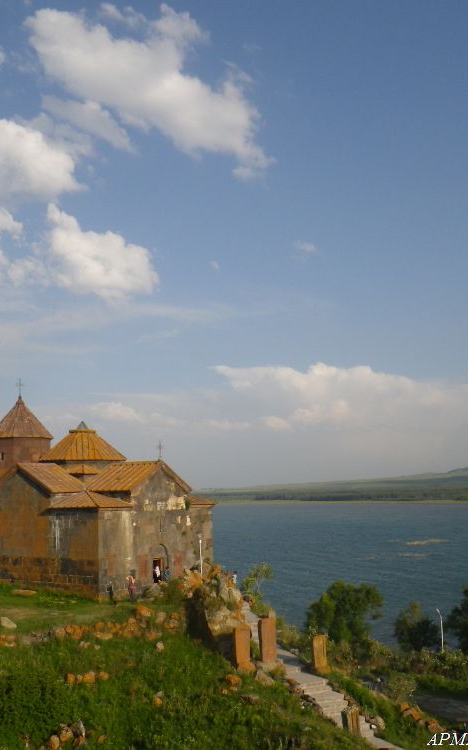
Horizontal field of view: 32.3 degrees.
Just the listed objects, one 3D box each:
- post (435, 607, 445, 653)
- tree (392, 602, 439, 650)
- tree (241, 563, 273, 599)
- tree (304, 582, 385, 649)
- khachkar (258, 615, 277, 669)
[{"bbox_3d":[19.690,24.842,77.032,0.850,5.040,0.220,0,-9,0],"label":"post"},{"bbox_3d":[17.420,24.139,77.146,4.390,5.100,4.170,0,-9,0],"label":"tree"},{"bbox_3d":[1.449,13.152,51.574,2.040,2.330,1.840,0,-9,0],"label":"tree"},{"bbox_3d":[9.244,20.220,67.654,6.530,5.900,6.010,0,-9,0],"label":"tree"},{"bbox_3d":[1.531,12.039,36.562,0.750,2.350,0.360,4,-10,-28],"label":"khachkar"}]

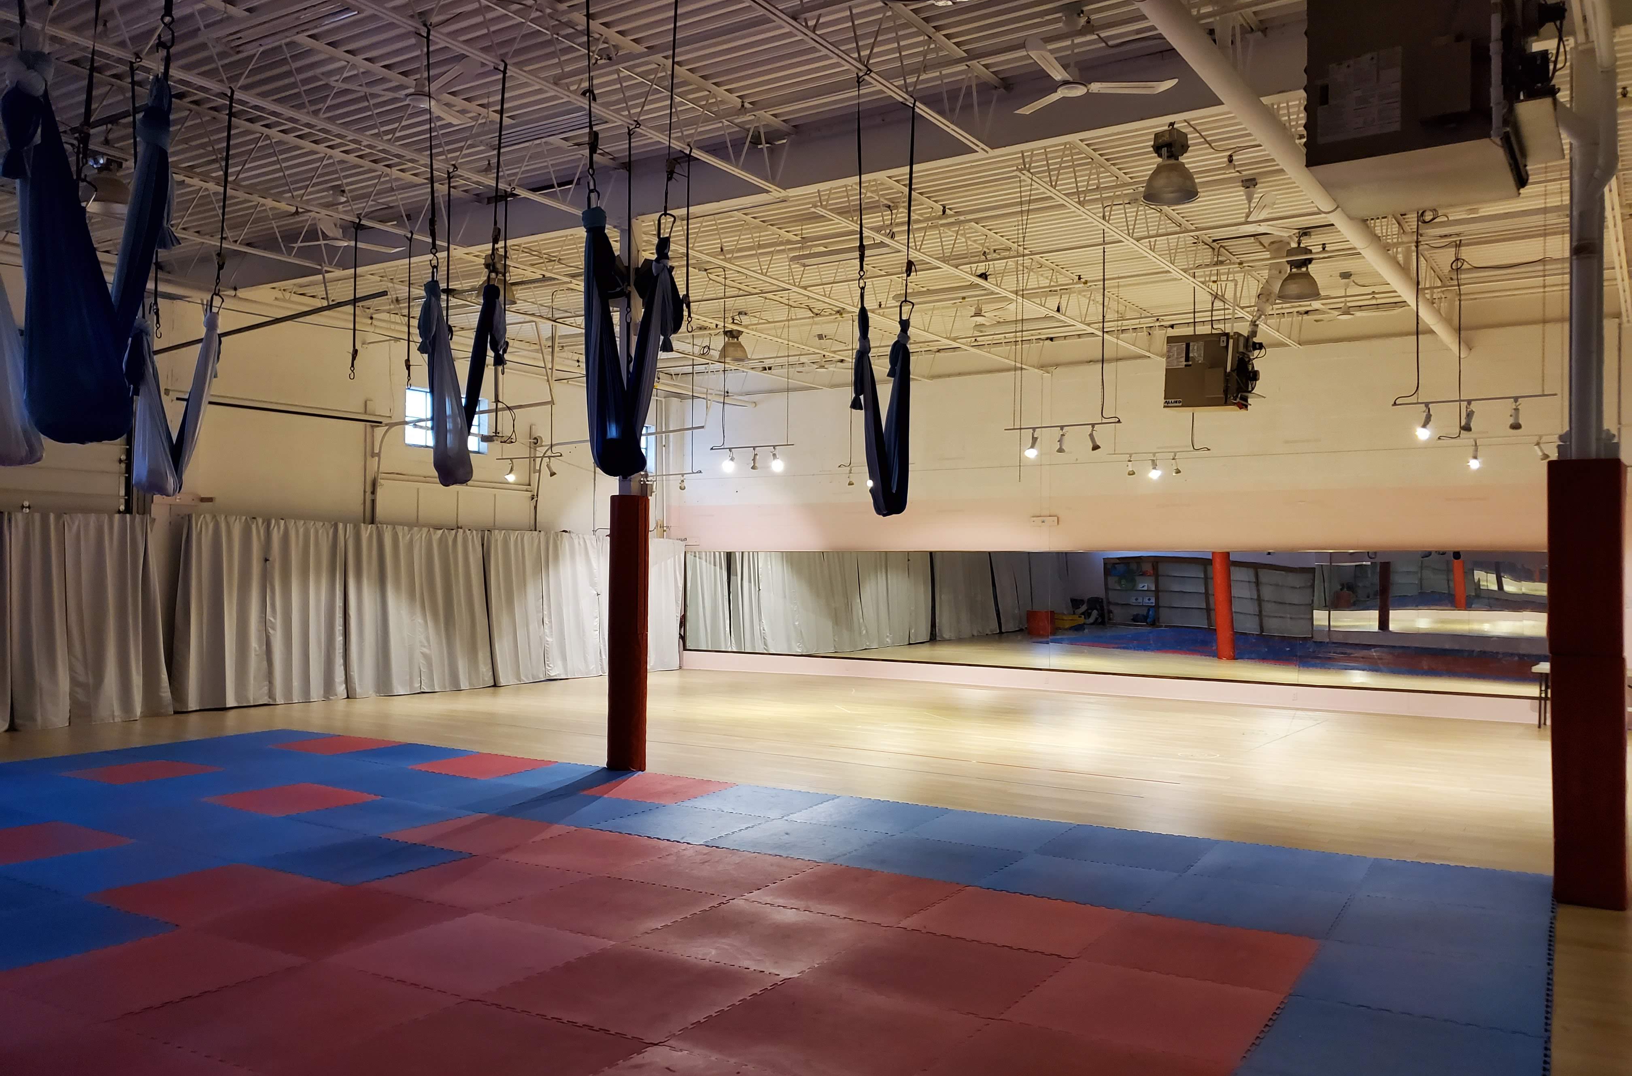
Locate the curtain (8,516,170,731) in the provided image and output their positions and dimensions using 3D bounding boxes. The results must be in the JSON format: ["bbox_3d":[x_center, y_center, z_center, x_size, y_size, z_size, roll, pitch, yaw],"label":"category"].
[{"bbox_3d":[-8.460,0.929,14.442,0.160,2.446,1.802,0,-2,33],"label":"curtain"}]

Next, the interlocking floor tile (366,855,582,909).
[{"bbox_3d":[-2.000,2.054,7.290,1.000,0.030,1.000,0,-2,30],"label":"interlocking floor tile"}]

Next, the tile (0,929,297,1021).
[{"bbox_3d":[-2.982,1.949,5.499,0.987,0.030,0.987,0,-2,31],"label":"tile"}]

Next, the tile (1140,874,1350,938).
[{"bbox_3d":[2.441,2.094,6.983,1.000,0.025,1.000,0,-2,31],"label":"tile"}]

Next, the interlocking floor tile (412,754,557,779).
[{"bbox_3d":[-3.097,2.148,11.459,1.000,0.025,1.000,0,-2,30],"label":"interlocking floor tile"}]

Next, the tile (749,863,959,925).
[{"bbox_3d":[0.238,2.073,7.136,1.000,0.030,1.000,0,-2,30],"label":"tile"}]

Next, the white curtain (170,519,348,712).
[{"bbox_3d":[-7.274,1.000,16.274,0.160,2.446,2.469,0,-2,33],"label":"white curtain"}]

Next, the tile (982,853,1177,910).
[{"bbox_3d":[1.575,2.065,7.377,0.987,0.030,0.987,0,-2,31],"label":"tile"}]

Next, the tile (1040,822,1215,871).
[{"bbox_3d":[2.116,2.127,8.373,1.000,0.030,1.000,0,-2,30],"label":"tile"}]

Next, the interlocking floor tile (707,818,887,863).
[{"bbox_3d":[-0.123,2.109,8.518,1.000,0.030,1.000,0,-2,30],"label":"interlocking floor tile"}]

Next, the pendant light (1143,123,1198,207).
[{"bbox_3d":[2.540,-2.692,8.751,0.412,0.528,0.412,0,-2,33],"label":"pendant light"}]

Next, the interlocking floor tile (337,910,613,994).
[{"bbox_3d":[-1.622,1.976,5.826,0.987,0.030,0.987,0,-2,31],"label":"interlocking floor tile"}]

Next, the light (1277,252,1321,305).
[{"bbox_3d":[4.774,-2.609,12.102,0.425,0.480,0.425,0,-2,31],"label":"light"}]

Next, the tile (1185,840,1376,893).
[{"bbox_3d":[2.981,2.128,7.882,1.000,0.025,1.000,0,-2,31],"label":"tile"}]

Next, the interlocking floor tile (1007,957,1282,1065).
[{"bbox_3d":[1.438,2.029,5.286,1.000,0.025,1.000,0,-2,30],"label":"interlocking floor tile"}]

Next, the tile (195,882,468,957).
[{"bbox_3d":[-2.514,2.007,6.432,1.000,0.025,1.000,0,-2,30],"label":"tile"}]

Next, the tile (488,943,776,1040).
[{"bbox_3d":[-0.789,2.005,5.429,1.000,0.025,1.000,0,-2,31],"label":"tile"}]

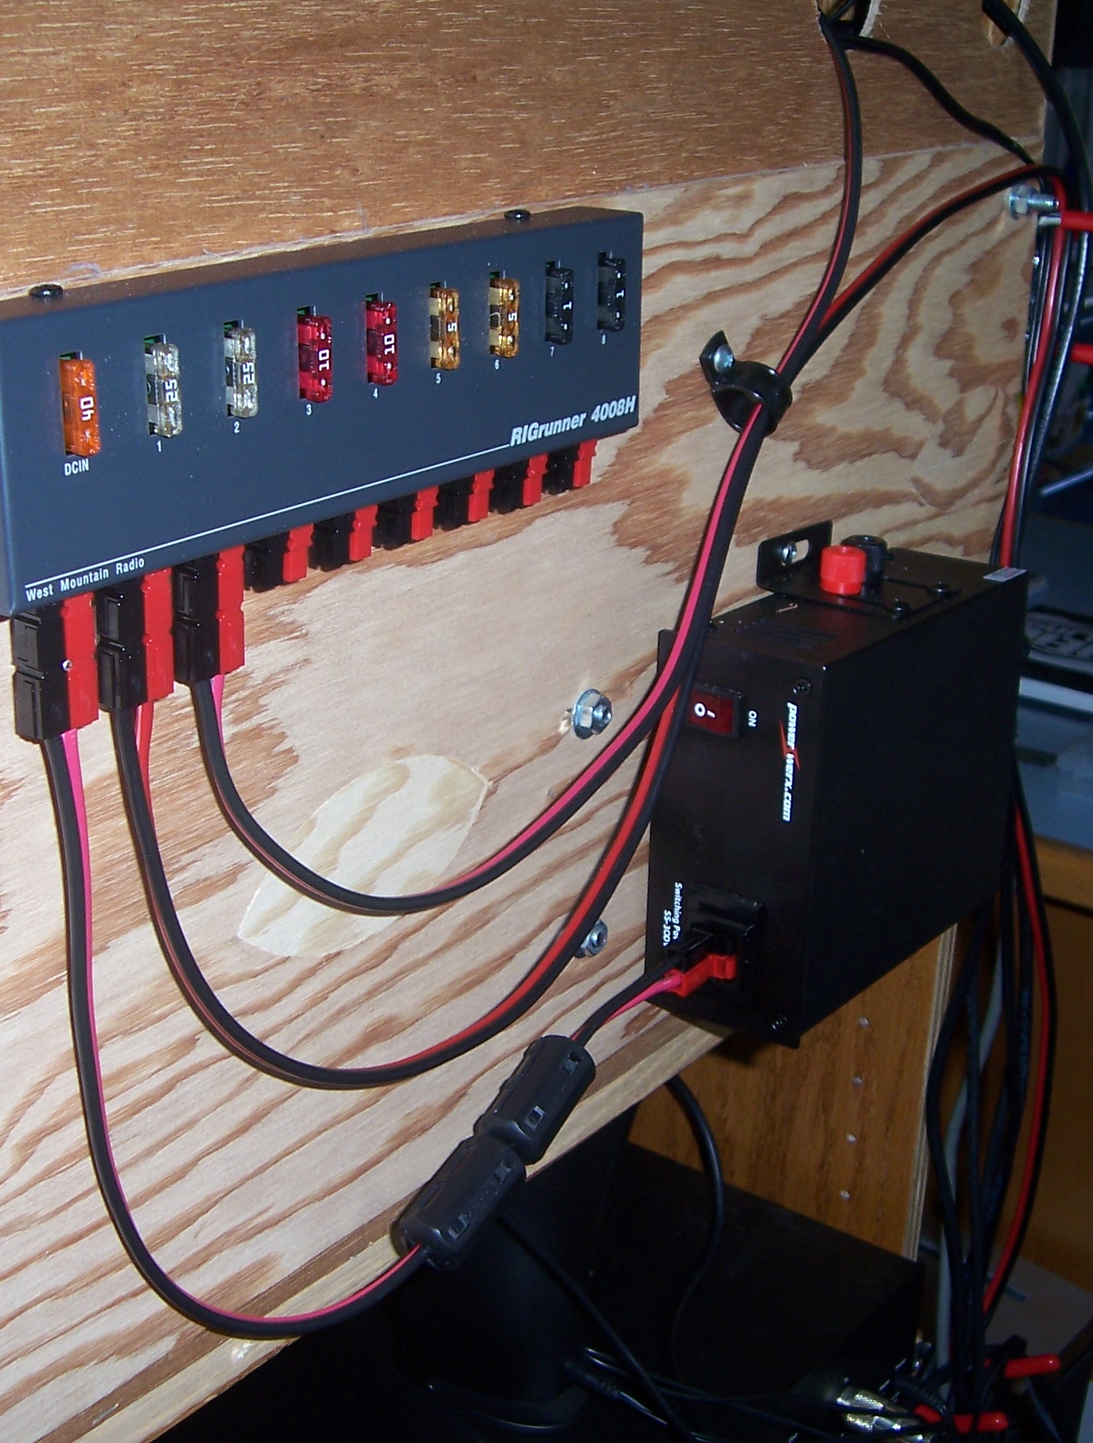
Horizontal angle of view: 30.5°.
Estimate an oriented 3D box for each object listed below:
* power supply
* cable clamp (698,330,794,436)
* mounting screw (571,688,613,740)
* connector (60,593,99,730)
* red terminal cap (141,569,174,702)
[{"bbox_3d":[0.102,0.013,0.690,0.061,0.141,0.146,13,22,35],"label":"power supply"},{"bbox_3d":[0.064,-0.103,0.629,0.019,0.036,0.015,16,52,33],"label":"cable clamp"},{"bbox_3d":[0.017,-0.001,0.611,0.009,0.015,0.015,16,26,33],"label":"mounting screw"},{"bbox_3d":[-0.101,-0.014,0.423,0.008,0.030,0.008,16,26,33],"label":"connector"},{"bbox_3d":[-0.088,-0.021,0.439,0.008,0.030,0.008,16,26,33],"label":"red terminal cap"}]

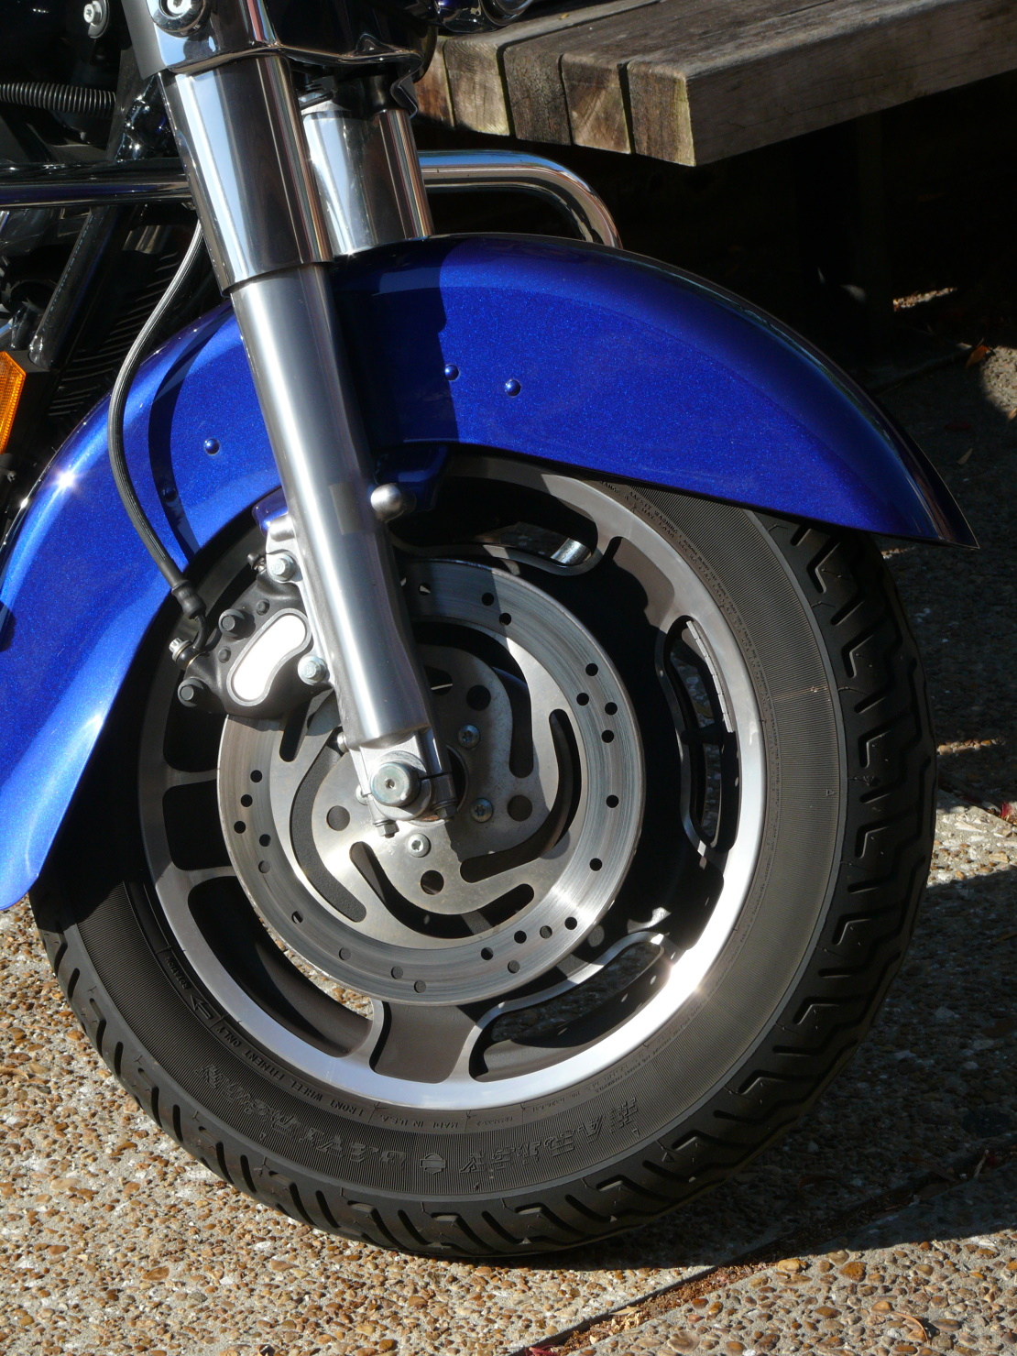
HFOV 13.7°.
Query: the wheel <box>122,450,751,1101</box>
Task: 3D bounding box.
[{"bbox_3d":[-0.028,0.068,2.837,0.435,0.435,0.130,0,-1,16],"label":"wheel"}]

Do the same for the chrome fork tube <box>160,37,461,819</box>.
[{"bbox_3d":[-0.123,-0.156,2.728,0.084,0.504,0.084,-16,-5,15],"label":"chrome fork tube"}]

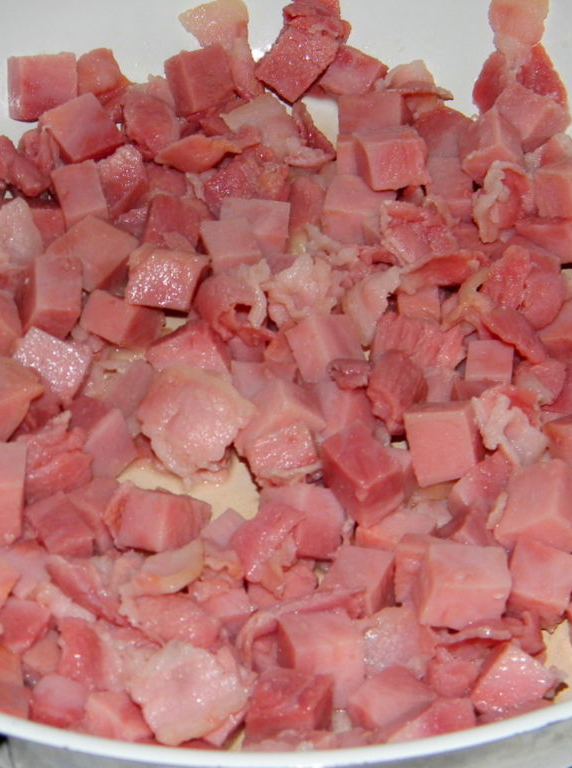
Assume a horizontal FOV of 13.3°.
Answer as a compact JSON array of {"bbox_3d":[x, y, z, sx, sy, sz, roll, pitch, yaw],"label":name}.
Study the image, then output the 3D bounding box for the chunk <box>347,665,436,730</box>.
[{"bbox_3d":[0.021,0.065,0.485,0.013,0.010,0.011,-30,48,-25],"label":"chunk"}]

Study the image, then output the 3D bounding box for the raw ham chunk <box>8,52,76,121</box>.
[{"bbox_3d":[-0.062,-0.075,0.623,0.014,0.016,0.015,-5,8,-17],"label":"raw ham chunk"}]

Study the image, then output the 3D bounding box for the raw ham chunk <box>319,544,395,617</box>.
[{"bbox_3d":[0.015,0.044,0.510,0.011,0.013,0.015,5,31,17],"label":"raw ham chunk"}]

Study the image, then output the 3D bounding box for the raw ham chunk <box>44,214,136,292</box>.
[{"bbox_3d":[-0.046,-0.030,0.580,0.015,0.008,0.016,27,50,26],"label":"raw ham chunk"}]

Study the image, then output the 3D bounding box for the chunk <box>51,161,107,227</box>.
[{"bbox_3d":[-0.050,-0.045,0.600,0.011,0.014,0.012,-16,75,-6],"label":"chunk"}]

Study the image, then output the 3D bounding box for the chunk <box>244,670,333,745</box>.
[{"bbox_3d":[0.000,0.065,0.487,0.014,0.008,0.013,0,22,13],"label":"chunk"}]

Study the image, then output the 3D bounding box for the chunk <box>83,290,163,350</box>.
[{"bbox_3d":[-0.038,-0.015,0.578,0.012,0.009,0.014,25,9,26],"label":"chunk"}]

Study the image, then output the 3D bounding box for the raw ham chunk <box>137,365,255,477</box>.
[{"bbox_3d":[-0.020,0.008,0.542,0.025,0.009,0.024,-3,62,0],"label":"raw ham chunk"}]

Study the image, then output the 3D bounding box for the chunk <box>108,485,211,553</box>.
[{"bbox_3d":[-0.027,0.029,0.527,0.013,0.011,0.018,10,7,27],"label":"chunk"}]

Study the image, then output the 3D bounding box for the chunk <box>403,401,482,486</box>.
[{"bbox_3d":[0.035,0.012,0.538,0.013,0.015,0.014,-8,8,11],"label":"chunk"}]

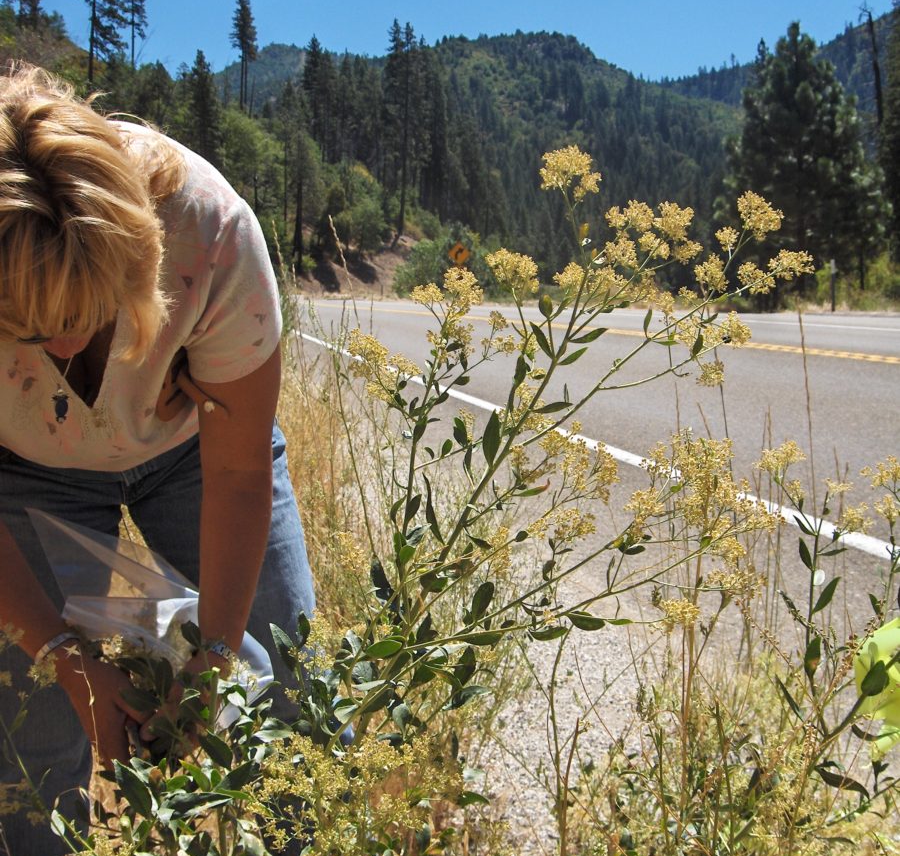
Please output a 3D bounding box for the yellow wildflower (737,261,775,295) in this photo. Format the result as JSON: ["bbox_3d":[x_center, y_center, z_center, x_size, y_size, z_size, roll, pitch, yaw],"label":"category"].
[{"bbox_3d":[0.340,-0.167,1.500,0.042,0.038,0.040,0,6,0],"label":"yellow wildflower"}]

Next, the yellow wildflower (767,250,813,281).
[{"bbox_3d":[0.336,-0.160,1.330,0.047,0.030,0.043,0,6,0],"label":"yellow wildflower"}]

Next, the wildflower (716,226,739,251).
[{"bbox_3d":[0.274,-0.187,1.330,0.022,0.024,0.019,0,6,0],"label":"wildflower"}]

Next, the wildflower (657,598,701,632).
[{"bbox_3d":[0.217,0.177,1.280,0.042,0.030,0.038,0,6,0],"label":"wildflower"}]

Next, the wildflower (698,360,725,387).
[{"bbox_3d":[0.291,-0.061,1.500,0.029,0.029,0.029,0,6,0],"label":"wildflower"}]

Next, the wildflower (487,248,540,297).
[{"bbox_3d":[0.062,-0.155,1.350,0.052,0.050,0.047,0,6,0],"label":"wildflower"}]

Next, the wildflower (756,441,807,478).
[{"bbox_3d":[0.381,0.036,1.550,0.057,0.044,0.051,0,6,0],"label":"wildflower"}]

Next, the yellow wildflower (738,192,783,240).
[{"bbox_3d":[0.305,-0.208,1.330,0.045,0.047,0.041,0,6,0],"label":"yellow wildflower"}]

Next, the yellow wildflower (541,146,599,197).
[{"bbox_3d":[0.120,-0.257,1.350,0.062,0.050,0.056,0,6,0],"label":"yellow wildflower"}]

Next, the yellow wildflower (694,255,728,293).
[{"bbox_3d":[0.291,-0.172,1.500,0.038,0.042,0.040,0,6,0],"label":"yellow wildflower"}]

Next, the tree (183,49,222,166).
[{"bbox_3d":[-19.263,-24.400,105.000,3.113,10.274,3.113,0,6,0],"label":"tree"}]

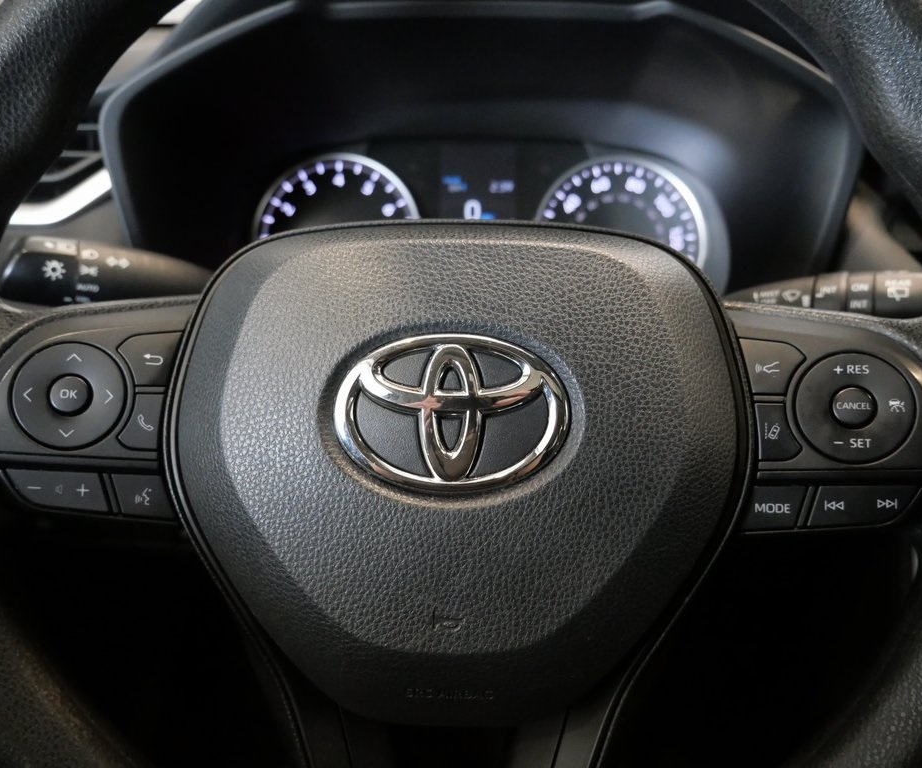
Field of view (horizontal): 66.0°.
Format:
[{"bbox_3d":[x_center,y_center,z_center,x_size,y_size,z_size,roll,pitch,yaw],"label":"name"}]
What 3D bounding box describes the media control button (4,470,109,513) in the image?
[{"bbox_3d":[-0.127,0.034,0.226,0.034,0.014,0.009,1,-8,-2],"label":"media control button"}]

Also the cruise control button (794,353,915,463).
[{"bbox_3d":[0.119,0.008,0.217,0.037,0.036,0.010,1,-12,5],"label":"cruise control button"}]

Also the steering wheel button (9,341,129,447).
[{"bbox_3d":[-0.123,0.004,0.225,0.037,0.036,0.010,1,-12,-2],"label":"steering wheel button"}]

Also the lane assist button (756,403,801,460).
[{"bbox_3d":[0.096,0.015,0.218,0.015,0.018,0.009,1,-12,5],"label":"lane assist button"}]

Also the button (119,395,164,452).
[{"bbox_3d":[-0.101,0.013,0.225,0.015,0.018,0.009,1,-12,-1],"label":"button"}]

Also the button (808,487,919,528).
[{"bbox_3d":[0.121,0.038,0.217,0.034,0.013,0.009,1,-8,5],"label":"button"}]

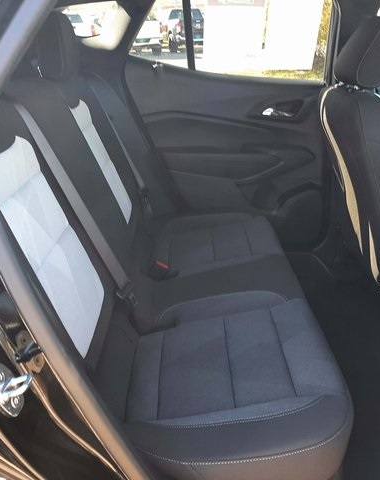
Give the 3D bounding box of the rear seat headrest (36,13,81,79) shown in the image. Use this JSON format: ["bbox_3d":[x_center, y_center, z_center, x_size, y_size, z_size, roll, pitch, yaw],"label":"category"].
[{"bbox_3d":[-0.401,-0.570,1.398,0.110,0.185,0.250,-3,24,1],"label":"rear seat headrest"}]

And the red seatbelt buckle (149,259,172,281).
[{"bbox_3d":[-0.097,0.101,1.558,0.055,0.070,0.030,27,21,-12],"label":"red seatbelt buckle"}]

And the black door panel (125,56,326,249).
[{"bbox_3d":[0.134,-0.300,1.872,0.800,0.740,0.130,2,24,-1],"label":"black door panel"}]

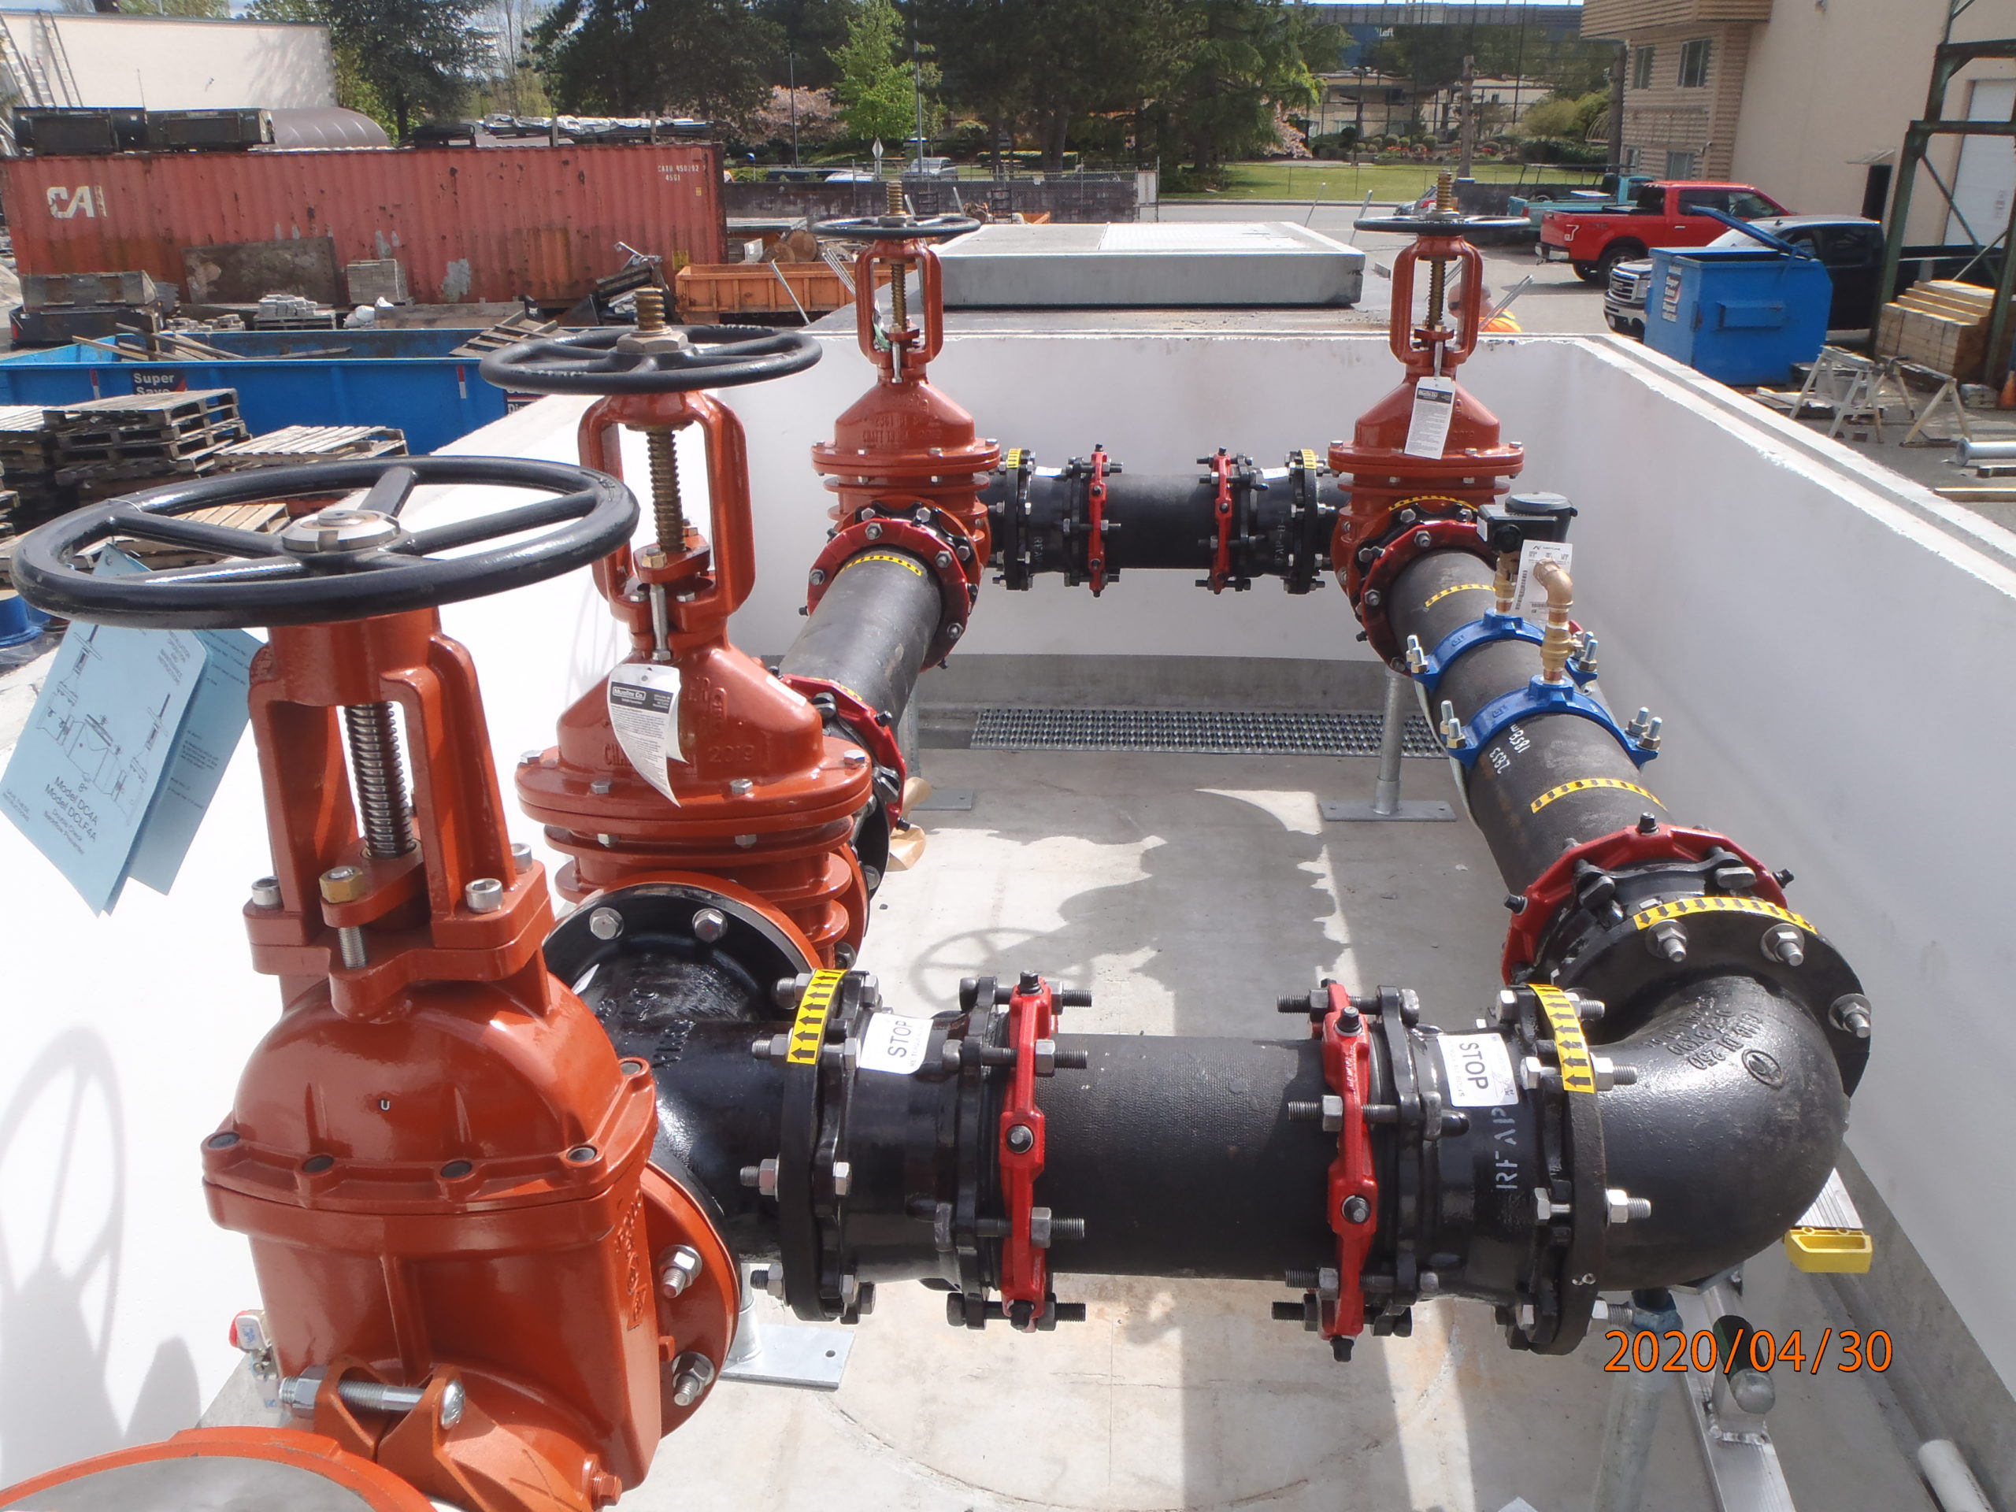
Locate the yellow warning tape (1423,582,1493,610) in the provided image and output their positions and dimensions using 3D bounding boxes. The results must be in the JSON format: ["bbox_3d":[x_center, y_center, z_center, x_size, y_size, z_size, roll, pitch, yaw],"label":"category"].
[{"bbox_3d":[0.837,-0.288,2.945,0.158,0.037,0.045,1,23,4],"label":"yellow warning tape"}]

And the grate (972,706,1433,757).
[{"bbox_3d":[0.532,-0.049,4.299,1.250,0.040,0.300,1,22,5],"label":"grate"}]

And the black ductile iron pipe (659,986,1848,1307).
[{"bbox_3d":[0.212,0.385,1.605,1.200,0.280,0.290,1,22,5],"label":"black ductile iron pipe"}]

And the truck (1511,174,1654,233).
[{"bbox_3d":[15.197,-13.379,40.374,5.200,1.800,1.950,1,23,4],"label":"truck"}]

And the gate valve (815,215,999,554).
[{"bbox_3d":[-0.230,-0.749,3.590,0.410,0.970,0.360,1,22,5],"label":"gate valve"}]

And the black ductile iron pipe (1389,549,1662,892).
[{"bbox_3d":[0.838,-0.036,2.643,0.245,0.245,1.550,1,22,5],"label":"black ductile iron pipe"}]

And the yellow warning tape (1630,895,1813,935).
[{"bbox_3d":[0.748,0.171,1.692,0.188,0.036,0.036,1,23,4],"label":"yellow warning tape"}]

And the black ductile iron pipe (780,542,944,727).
[{"bbox_3d":[-0.282,-0.139,2.886,0.232,0.232,0.950,1,23,4],"label":"black ductile iron pipe"}]

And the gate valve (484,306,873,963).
[{"bbox_3d":[-0.367,-0.041,1.869,0.415,0.960,0.375,1,23,4],"label":"gate valve"}]

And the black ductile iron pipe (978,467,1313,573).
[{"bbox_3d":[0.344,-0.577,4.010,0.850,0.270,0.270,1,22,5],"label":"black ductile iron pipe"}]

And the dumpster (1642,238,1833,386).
[{"bbox_3d":[9.044,-5.540,20.411,1.560,1.420,1.950,0,23,3],"label":"dumpster"}]

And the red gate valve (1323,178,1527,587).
[{"bbox_3d":[0.904,-0.721,3.494,0.415,0.980,0.360,1,22,5],"label":"red gate valve"}]

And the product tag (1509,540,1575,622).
[{"bbox_3d":[0.884,-0.289,2.698,0.083,0.140,0.012,1,23,4],"label":"product tag"}]

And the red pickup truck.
[{"bbox_3d":[13.714,-10.406,32.495,5.850,1.950,2.080,-1,22,-1],"label":"red pickup truck"}]

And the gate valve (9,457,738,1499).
[{"bbox_3d":[-0.423,0.262,1.205,0.390,0.920,0.385,1,23,4],"label":"gate valve"}]

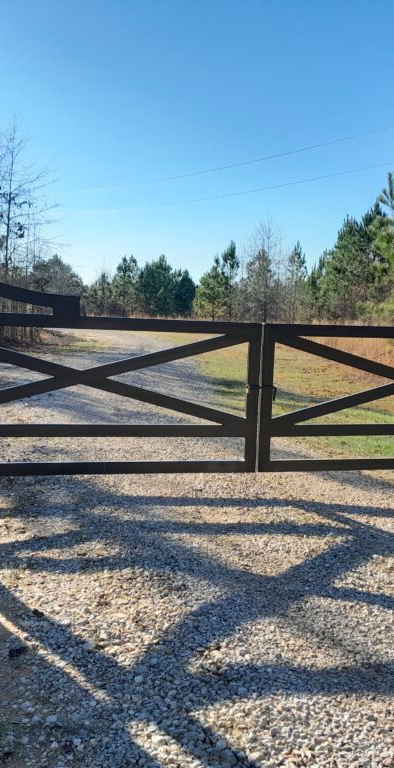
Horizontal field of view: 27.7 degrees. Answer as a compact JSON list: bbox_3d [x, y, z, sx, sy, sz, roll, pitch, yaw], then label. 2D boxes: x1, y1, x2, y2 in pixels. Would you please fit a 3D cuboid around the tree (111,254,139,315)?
[{"bbox_3d":[-6.266,-8.589,70.000,2.500,5.500,2.500,2,5,0],"label":"tree"}]

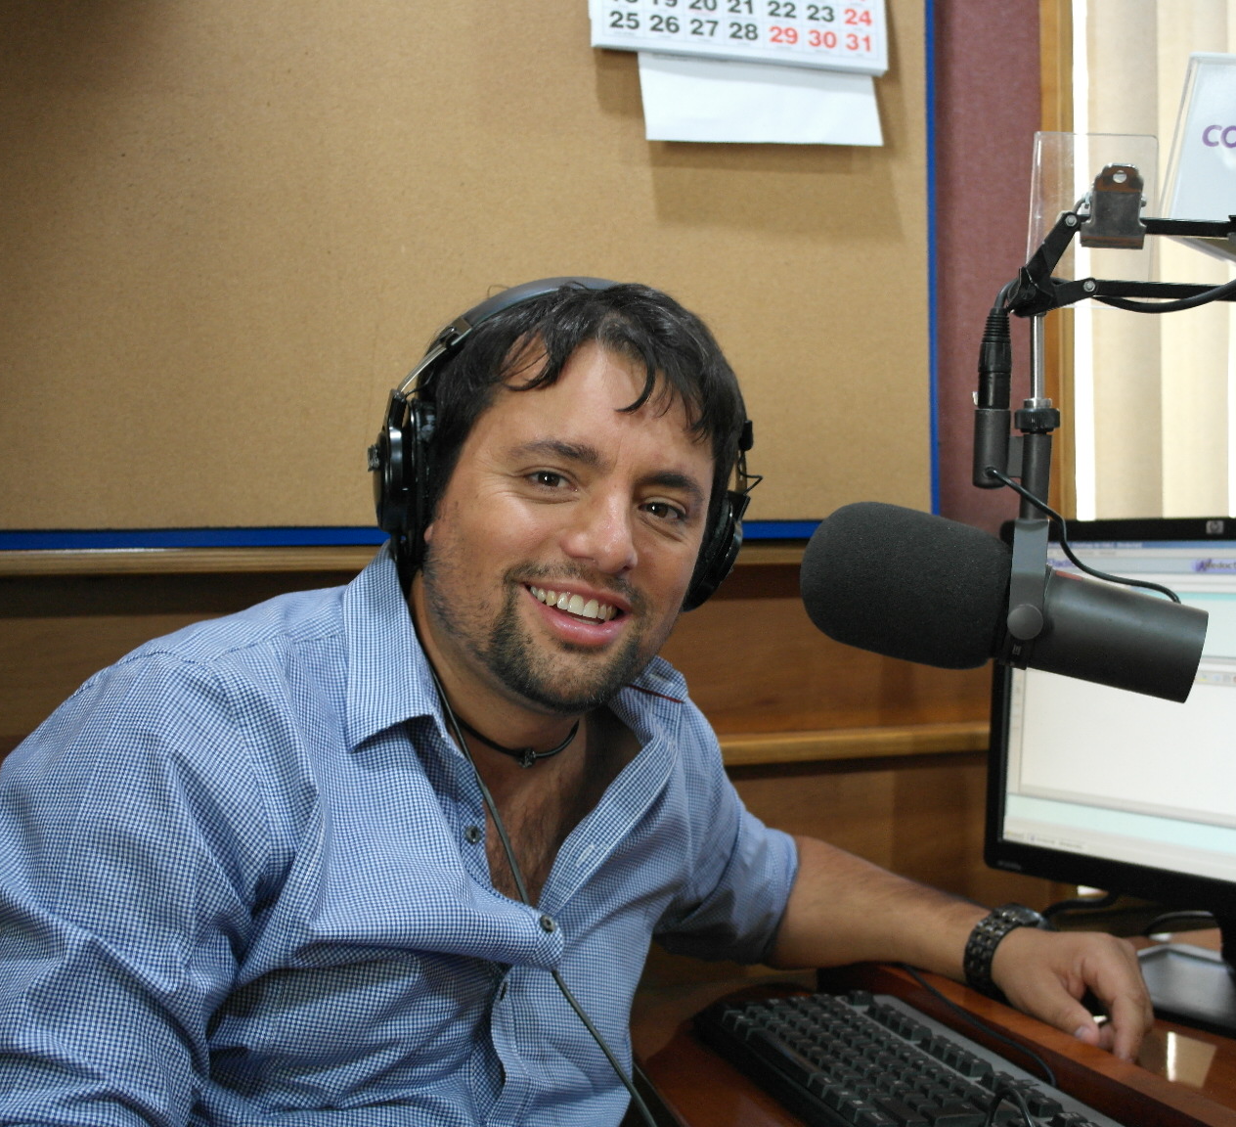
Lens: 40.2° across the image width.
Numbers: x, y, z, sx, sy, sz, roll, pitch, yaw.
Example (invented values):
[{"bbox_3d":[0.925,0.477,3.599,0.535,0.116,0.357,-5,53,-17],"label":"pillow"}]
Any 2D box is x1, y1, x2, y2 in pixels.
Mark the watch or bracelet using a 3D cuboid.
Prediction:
[{"bbox_3d":[0.293,0.290,1.252,0.041,0.066,0.071,11,-15,47],"label":"watch or bracelet"}]

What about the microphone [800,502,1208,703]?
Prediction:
[{"bbox_3d":[0.238,0.026,1.066,0.250,0.099,0.097,14,5,13],"label":"microphone"}]

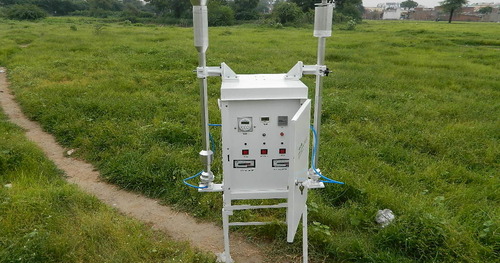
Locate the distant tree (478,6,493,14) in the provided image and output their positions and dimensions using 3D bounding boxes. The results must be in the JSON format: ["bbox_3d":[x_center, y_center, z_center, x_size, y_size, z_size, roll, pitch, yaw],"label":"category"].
[{"bbox_3d":[54.542,-27.384,83.631,3.400,3.400,3.200,11,21,30],"label":"distant tree"}]

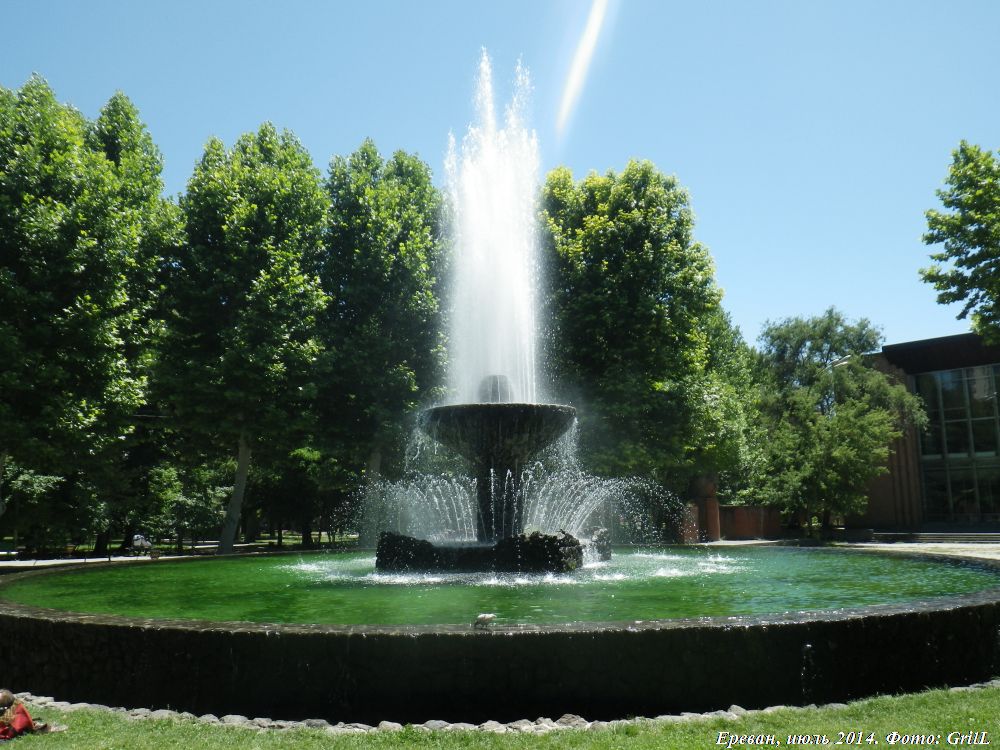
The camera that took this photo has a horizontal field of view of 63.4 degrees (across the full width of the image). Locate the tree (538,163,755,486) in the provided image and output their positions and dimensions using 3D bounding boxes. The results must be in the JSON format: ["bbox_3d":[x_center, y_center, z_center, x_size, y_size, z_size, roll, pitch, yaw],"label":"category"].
[{"bbox_3d":[7.572,-1.567,45.751,10.300,21.790,10.000,-1,-10,0],"label":"tree"}]

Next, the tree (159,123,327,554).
[{"bbox_3d":[-12.685,-2.178,41.025,8.200,22.000,8.200,-1,-10,0],"label":"tree"}]

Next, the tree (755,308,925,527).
[{"bbox_3d":[17.522,2.673,42.660,9.000,12.100,8.500,-1,-10,0],"label":"tree"}]

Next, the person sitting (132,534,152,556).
[{"bbox_3d":[-16.565,7.854,37.474,0.650,1.150,0.750,5,-11,-30],"label":"person sitting"}]

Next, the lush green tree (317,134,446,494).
[{"bbox_3d":[-6.465,-2.054,44.003,7.400,22.570,7.400,-1,-10,0],"label":"lush green tree"}]

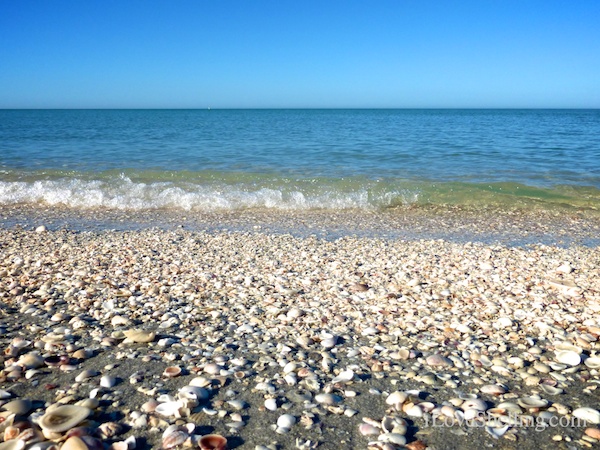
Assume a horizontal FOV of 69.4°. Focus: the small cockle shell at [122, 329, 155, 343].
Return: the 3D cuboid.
[{"bbox_3d":[-0.344,0.237,0.927,0.074,0.022,0.044,2,15,8],"label":"small cockle shell"}]

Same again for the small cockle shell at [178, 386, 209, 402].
[{"bbox_3d":[-0.169,0.268,0.688,0.048,0.019,0.031,3,15,12],"label":"small cockle shell"}]

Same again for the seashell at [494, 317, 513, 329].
[{"bbox_3d":[0.430,0.207,0.915,0.037,0.018,0.033,0,15,0],"label":"seashell"}]

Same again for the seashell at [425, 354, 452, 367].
[{"bbox_3d":[0.251,0.244,0.777,0.048,0.019,0.032,2,15,8],"label":"seashell"}]

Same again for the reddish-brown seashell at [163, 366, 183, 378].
[{"bbox_3d":[-0.234,0.272,0.796,0.034,0.012,0.027,-2,15,-8],"label":"reddish-brown seashell"}]

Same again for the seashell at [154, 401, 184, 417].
[{"bbox_3d":[-0.195,0.277,0.653,0.045,0.018,0.033,0,15,0],"label":"seashell"}]

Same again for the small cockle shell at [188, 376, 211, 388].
[{"bbox_3d":[-0.175,0.277,0.759,0.033,0.012,0.024,-3,15,-10],"label":"small cockle shell"}]

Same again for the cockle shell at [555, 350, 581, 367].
[{"bbox_3d":[0.485,0.242,0.785,0.048,0.019,0.043,4,15,14],"label":"cockle shell"}]

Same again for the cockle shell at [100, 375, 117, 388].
[{"bbox_3d":[-0.320,0.261,0.724,0.026,0.013,0.023,0,15,0],"label":"cockle shell"}]

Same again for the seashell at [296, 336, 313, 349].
[{"bbox_3d":[0.010,0.227,0.845,0.031,0.016,0.028,4,15,14],"label":"seashell"}]

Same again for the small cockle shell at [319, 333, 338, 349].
[{"bbox_3d":[0.058,0.226,0.848,0.034,0.017,0.031,0,15,0],"label":"small cockle shell"}]

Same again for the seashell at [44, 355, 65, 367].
[{"bbox_3d":[-0.477,0.263,0.838,0.032,0.011,0.024,0,15,0],"label":"seashell"}]

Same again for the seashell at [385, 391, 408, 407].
[{"bbox_3d":[0.152,0.272,0.678,0.033,0.016,0.030,-3,15,-10],"label":"seashell"}]

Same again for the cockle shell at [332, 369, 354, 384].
[{"bbox_3d":[0.078,0.273,0.779,0.043,0.016,0.028,-7,16,-24],"label":"cockle shell"}]

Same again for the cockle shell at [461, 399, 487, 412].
[{"bbox_3d":[0.279,0.290,0.696,0.039,0.015,0.030,1,15,5],"label":"cockle shell"}]

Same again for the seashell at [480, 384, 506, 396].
[{"bbox_3d":[0.311,0.267,0.697,0.042,0.017,0.027,2,15,8],"label":"seashell"}]

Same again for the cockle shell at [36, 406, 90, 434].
[{"bbox_3d":[-0.350,0.288,0.646,0.067,0.020,0.046,-8,17,-27],"label":"cockle shell"}]

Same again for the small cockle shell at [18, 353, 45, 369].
[{"bbox_3d":[-0.484,0.243,0.776,0.052,0.021,0.047,-1,15,-5],"label":"small cockle shell"}]

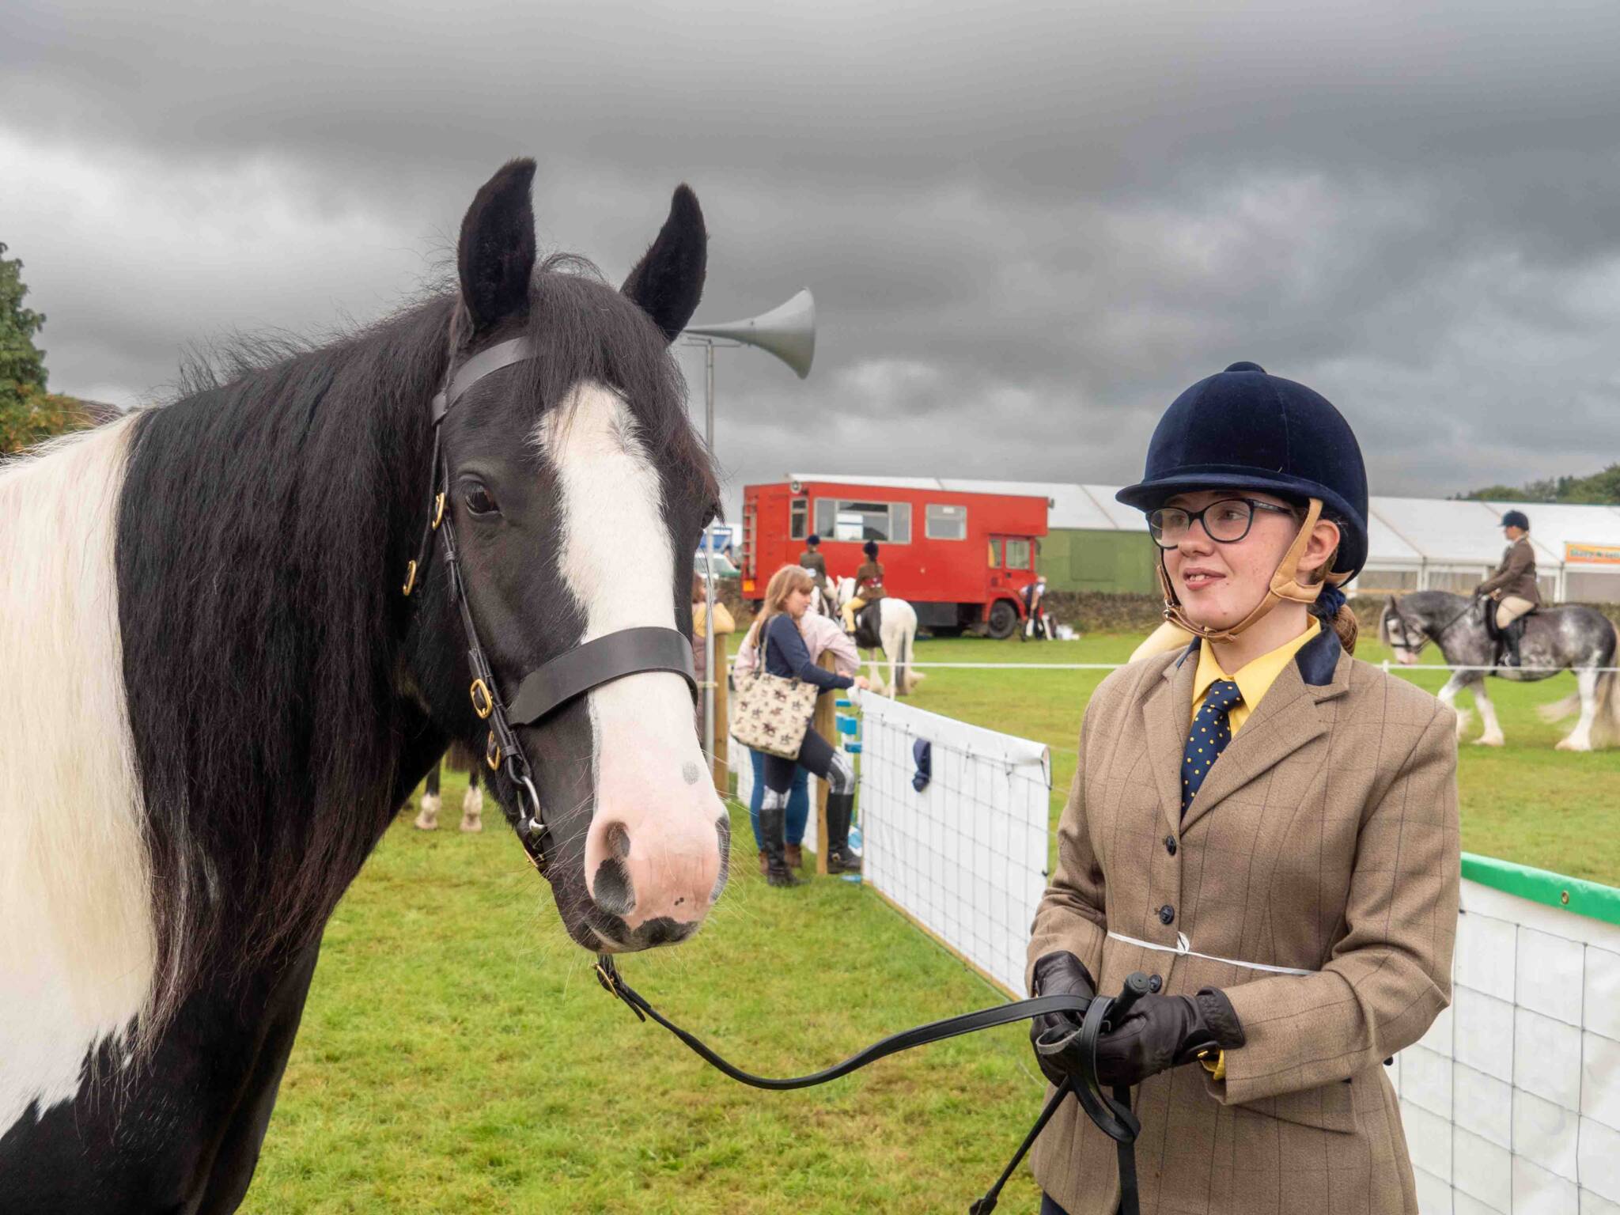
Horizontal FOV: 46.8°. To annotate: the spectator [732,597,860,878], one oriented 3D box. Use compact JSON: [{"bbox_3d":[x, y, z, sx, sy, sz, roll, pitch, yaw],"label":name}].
[{"bbox_3d":[-0.071,0.635,10.050,0.580,1.530,0.500,0,1,-28],"label":"spectator"}]

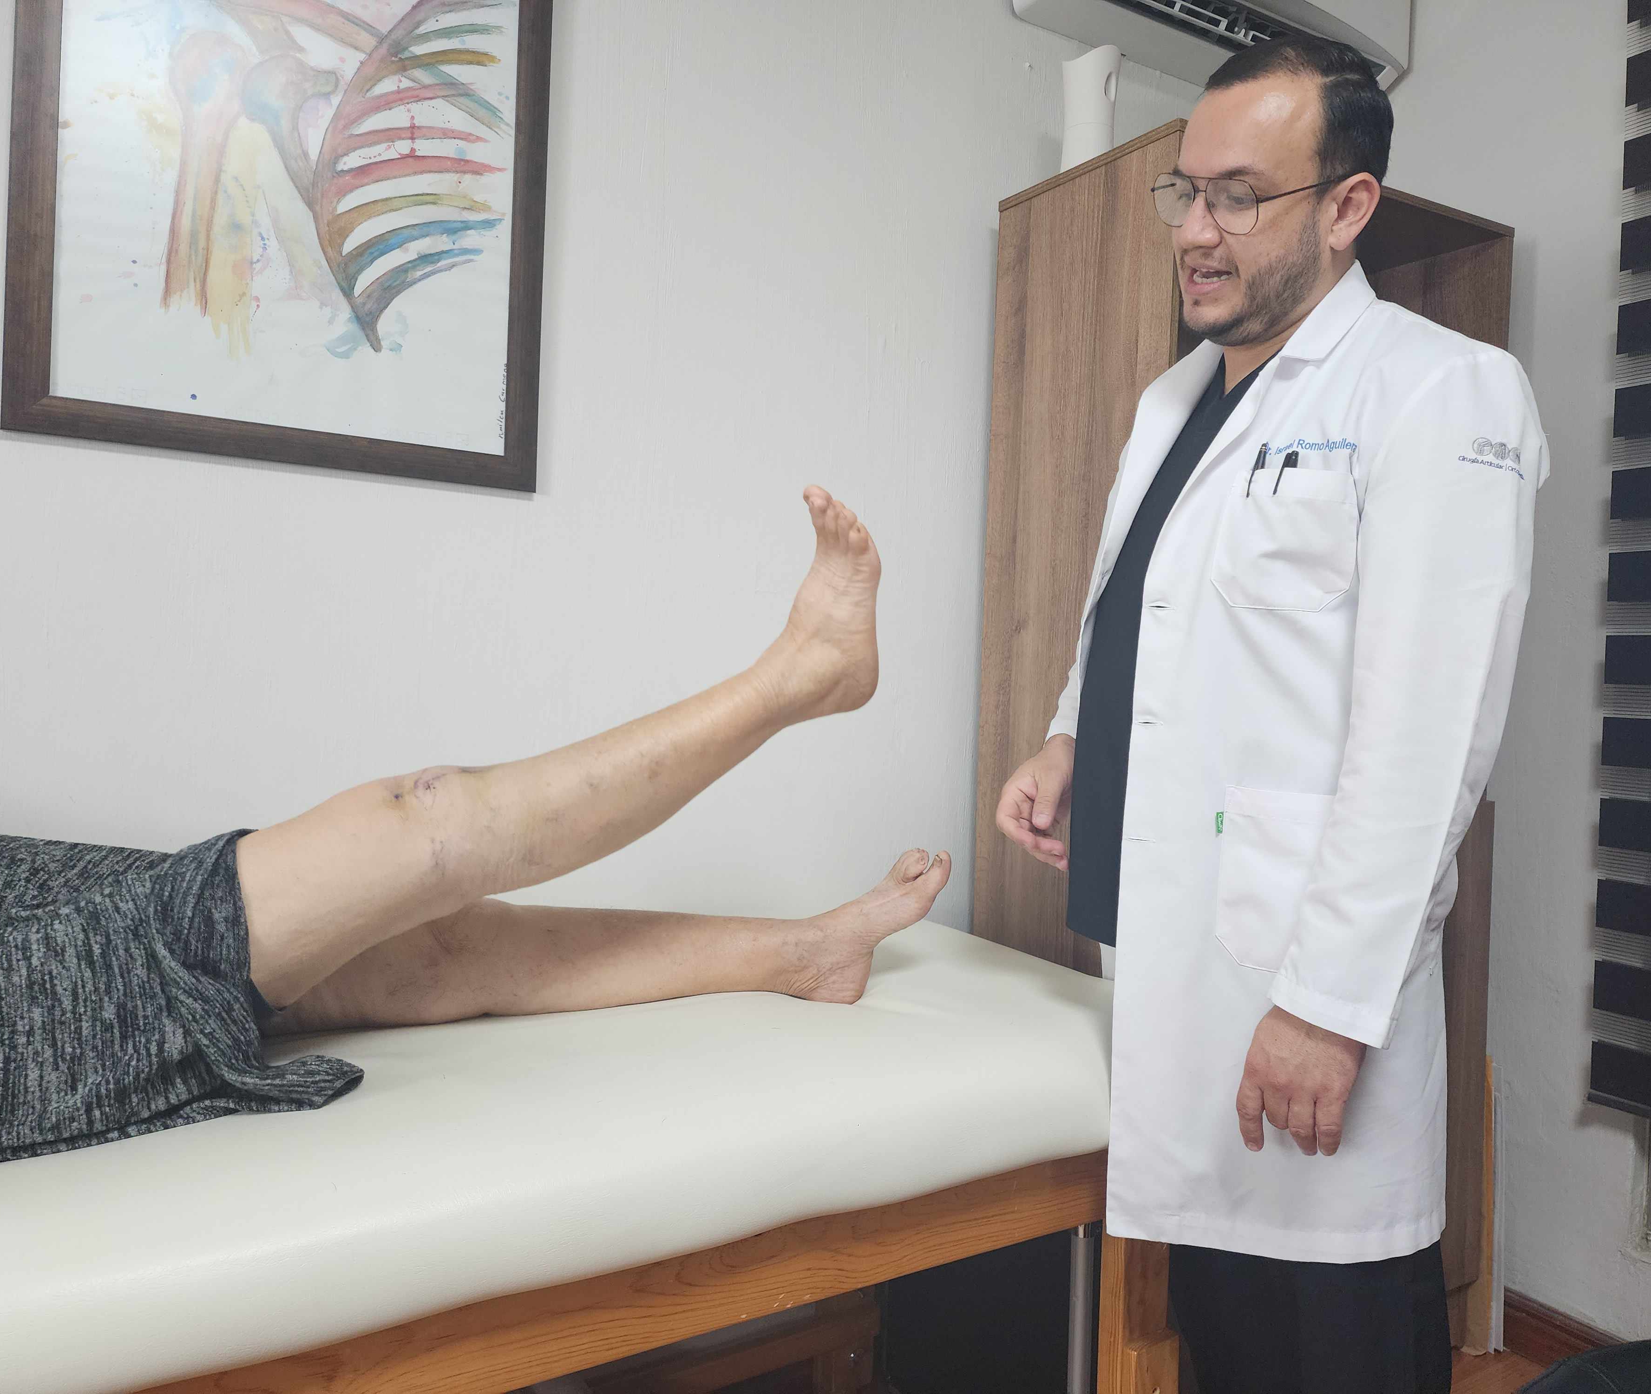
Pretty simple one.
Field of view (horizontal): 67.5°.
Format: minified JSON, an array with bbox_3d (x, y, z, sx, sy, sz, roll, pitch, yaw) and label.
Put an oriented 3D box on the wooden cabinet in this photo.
[{"bbox_3d":[0.673,0.154,2.009,0.752,1.850,0.394,1,2,-30],"label":"wooden cabinet"}]

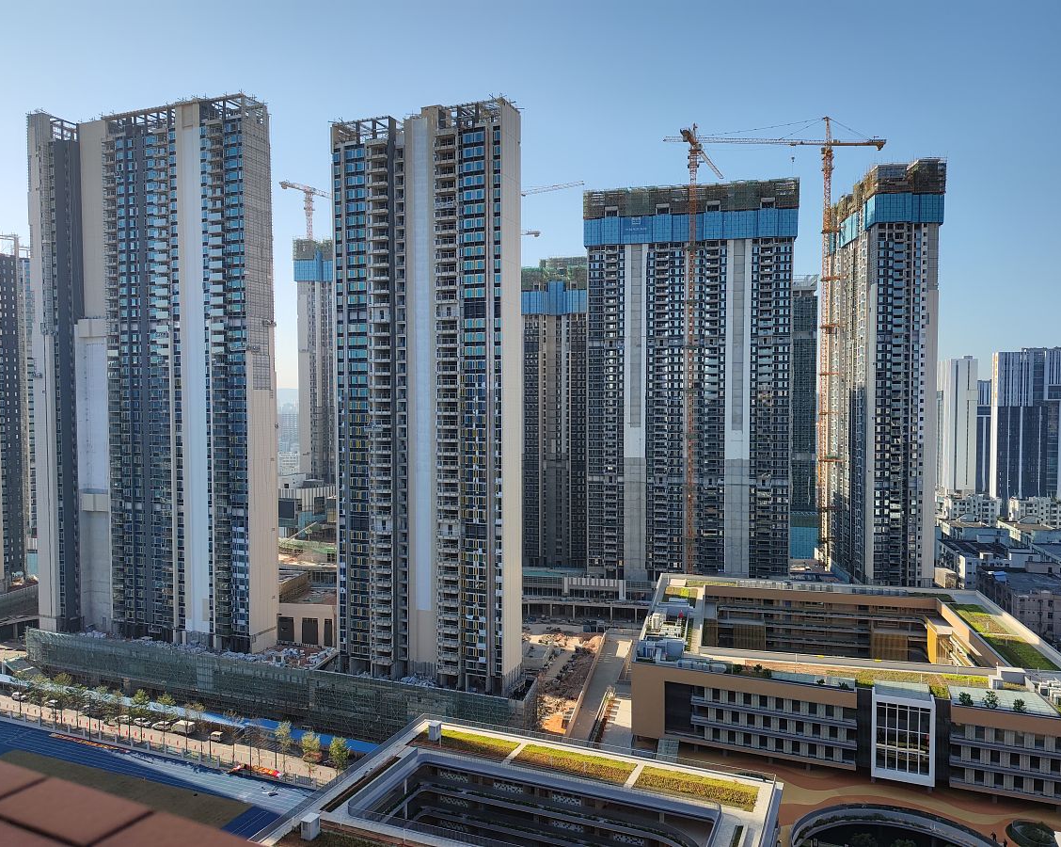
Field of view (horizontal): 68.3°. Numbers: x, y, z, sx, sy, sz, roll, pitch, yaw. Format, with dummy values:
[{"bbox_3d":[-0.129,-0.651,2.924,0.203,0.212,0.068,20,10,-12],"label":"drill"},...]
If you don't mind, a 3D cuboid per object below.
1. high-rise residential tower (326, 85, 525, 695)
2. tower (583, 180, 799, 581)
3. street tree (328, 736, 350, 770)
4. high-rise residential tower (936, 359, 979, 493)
[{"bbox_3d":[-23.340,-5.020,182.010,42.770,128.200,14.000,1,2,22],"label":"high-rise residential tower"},{"bbox_3d":[57.250,-13.640,282.240,73.000,137.500,20.000,0,2,13],"label":"tower"},{"bbox_3d":[-40.410,70.790,164.740,4.200,9.600,4.200,1,2,21],"label":"street tree"},{"bbox_3d":[301.640,4.710,553.830,17.750,101.220,30.000,0,2,12],"label":"high-rise residential tower"}]

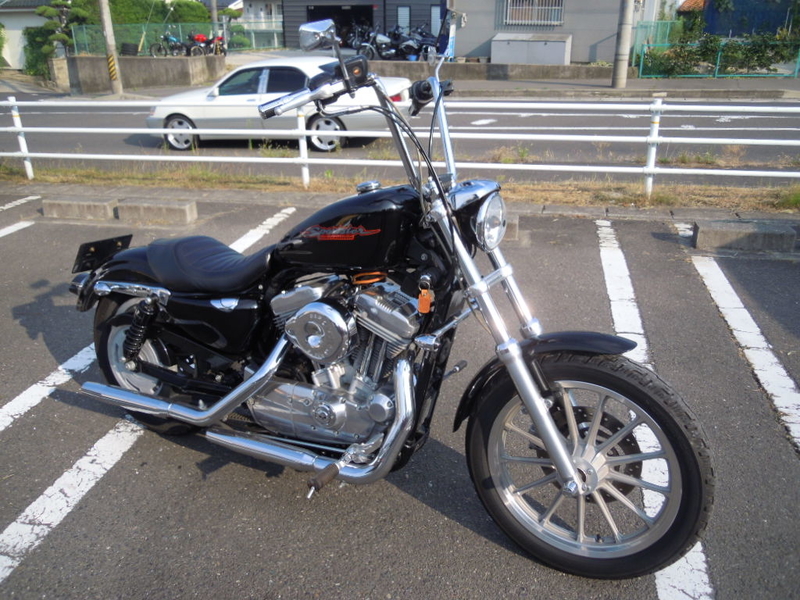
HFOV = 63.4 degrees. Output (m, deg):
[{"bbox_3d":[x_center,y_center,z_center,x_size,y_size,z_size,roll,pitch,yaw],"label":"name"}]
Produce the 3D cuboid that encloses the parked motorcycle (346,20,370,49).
[{"bbox_3d":[-1.764,-11.241,27.500,0.800,1.150,2.100,10,25,26],"label":"parked motorcycle"}]

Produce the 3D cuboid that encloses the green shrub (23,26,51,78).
[{"bbox_3d":[-13.613,-9.332,24.300,1.100,1.850,1.050,-13,26,-25],"label":"green shrub"}]

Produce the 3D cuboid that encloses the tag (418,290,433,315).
[{"bbox_3d":[0.068,0.004,1.757,0.035,0.070,0.008,5,23,14],"label":"tag"}]

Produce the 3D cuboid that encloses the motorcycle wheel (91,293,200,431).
[{"bbox_3d":[-0.889,0.200,2.400,0.645,0.645,0.150,11,17,25],"label":"motorcycle wheel"}]

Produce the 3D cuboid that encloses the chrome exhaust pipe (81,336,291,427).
[{"bbox_3d":[-0.693,0.212,2.039,0.870,0.360,0.120,11,16,23],"label":"chrome exhaust pipe"}]

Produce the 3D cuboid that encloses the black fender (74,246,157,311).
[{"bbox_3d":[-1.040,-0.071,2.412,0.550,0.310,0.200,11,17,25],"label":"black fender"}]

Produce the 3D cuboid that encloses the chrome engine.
[{"bbox_3d":[-0.162,0.160,2.015,0.550,0.500,0.400,11,16,23],"label":"chrome engine"}]

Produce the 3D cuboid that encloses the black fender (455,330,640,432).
[{"bbox_3d":[0.383,0.249,1.774,0.475,0.385,0.140,12,18,26],"label":"black fender"}]

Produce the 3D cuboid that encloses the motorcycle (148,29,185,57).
[{"bbox_3d":[-8.656,-9.632,24.300,1.950,1.080,0.720,-19,28,-36],"label":"motorcycle"}]

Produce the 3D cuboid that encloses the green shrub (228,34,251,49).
[{"bbox_3d":[-7.565,-12.184,30.500,1.050,0.700,1.000,-6,24,-11],"label":"green shrub"}]

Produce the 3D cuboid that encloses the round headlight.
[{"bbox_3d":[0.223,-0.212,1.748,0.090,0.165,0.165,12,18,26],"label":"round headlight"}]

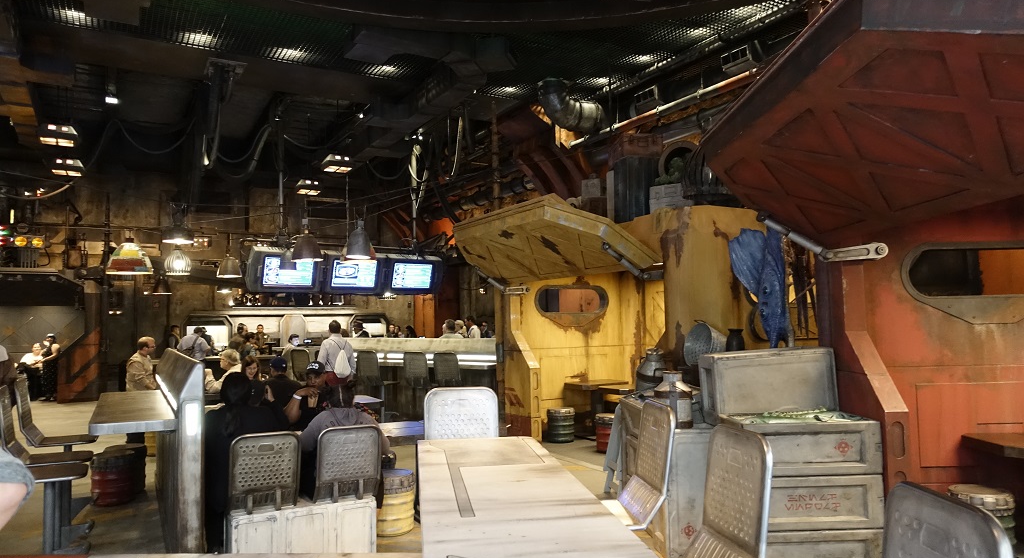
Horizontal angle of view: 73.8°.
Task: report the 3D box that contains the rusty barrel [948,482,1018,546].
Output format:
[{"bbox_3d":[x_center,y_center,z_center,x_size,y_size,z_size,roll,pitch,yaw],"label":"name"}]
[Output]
[{"bbox_3d":[3.425,1.777,4.958,0.410,0.470,0.410,-3,-3,34],"label":"rusty barrel"}]

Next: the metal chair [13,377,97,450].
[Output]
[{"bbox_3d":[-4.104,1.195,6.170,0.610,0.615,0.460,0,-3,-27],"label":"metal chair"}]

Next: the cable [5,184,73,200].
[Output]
[{"bbox_3d":[-8.673,-1.584,12.500,1.200,0.280,0.120,0,-3,-27],"label":"cable"}]

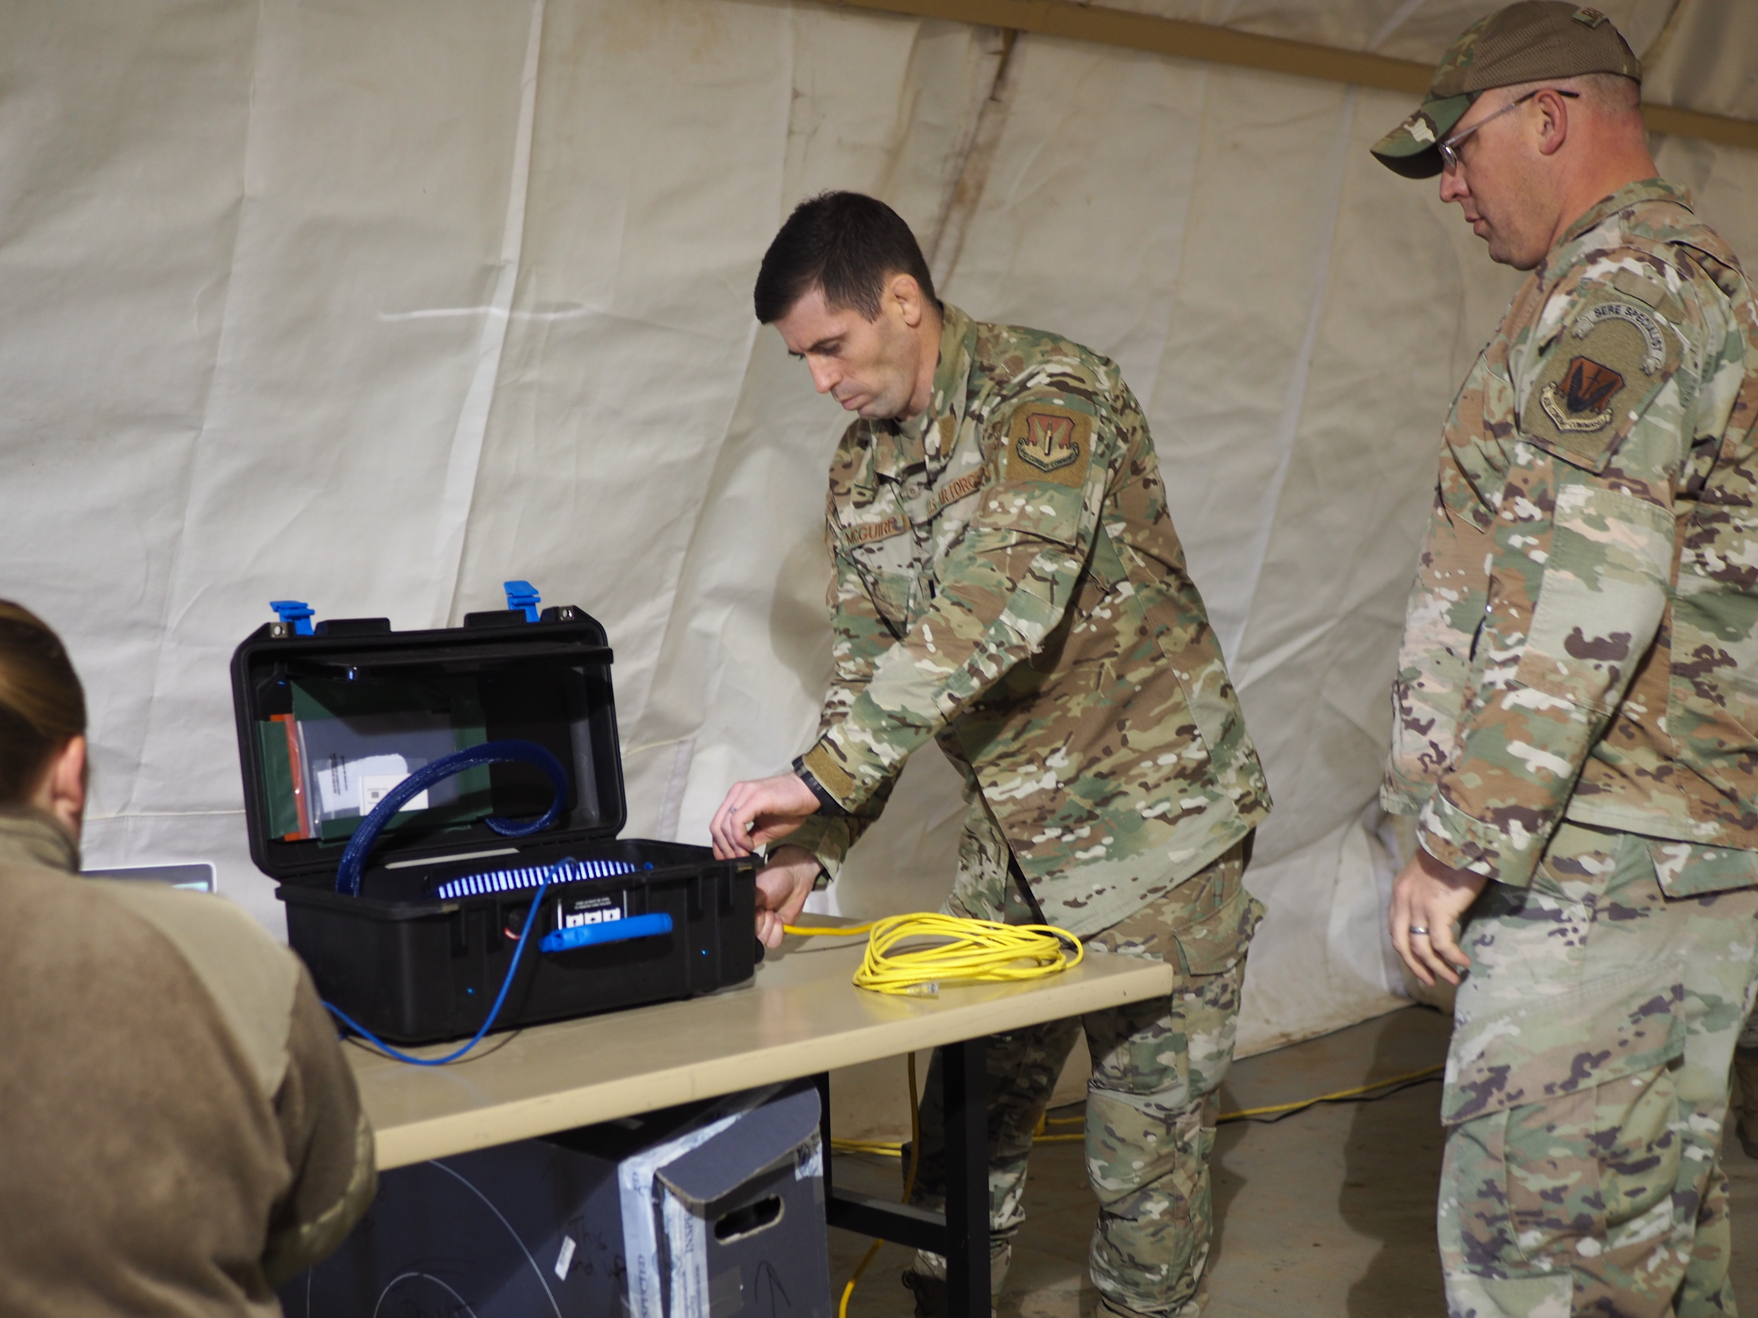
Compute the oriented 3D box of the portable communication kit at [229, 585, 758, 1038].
[{"bbox_3d":[-0.424,0.163,2.933,0.387,0.459,0.547,2,4,45],"label":"portable communication kit"}]

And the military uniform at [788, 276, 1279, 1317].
[{"bbox_3d":[0.086,0.236,3.436,0.555,1.396,0.703,2,4,45],"label":"military uniform"}]

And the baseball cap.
[{"bbox_3d":[0.608,-0.574,2.500,0.273,0.132,0.170,-16,0,12],"label":"baseball cap"}]

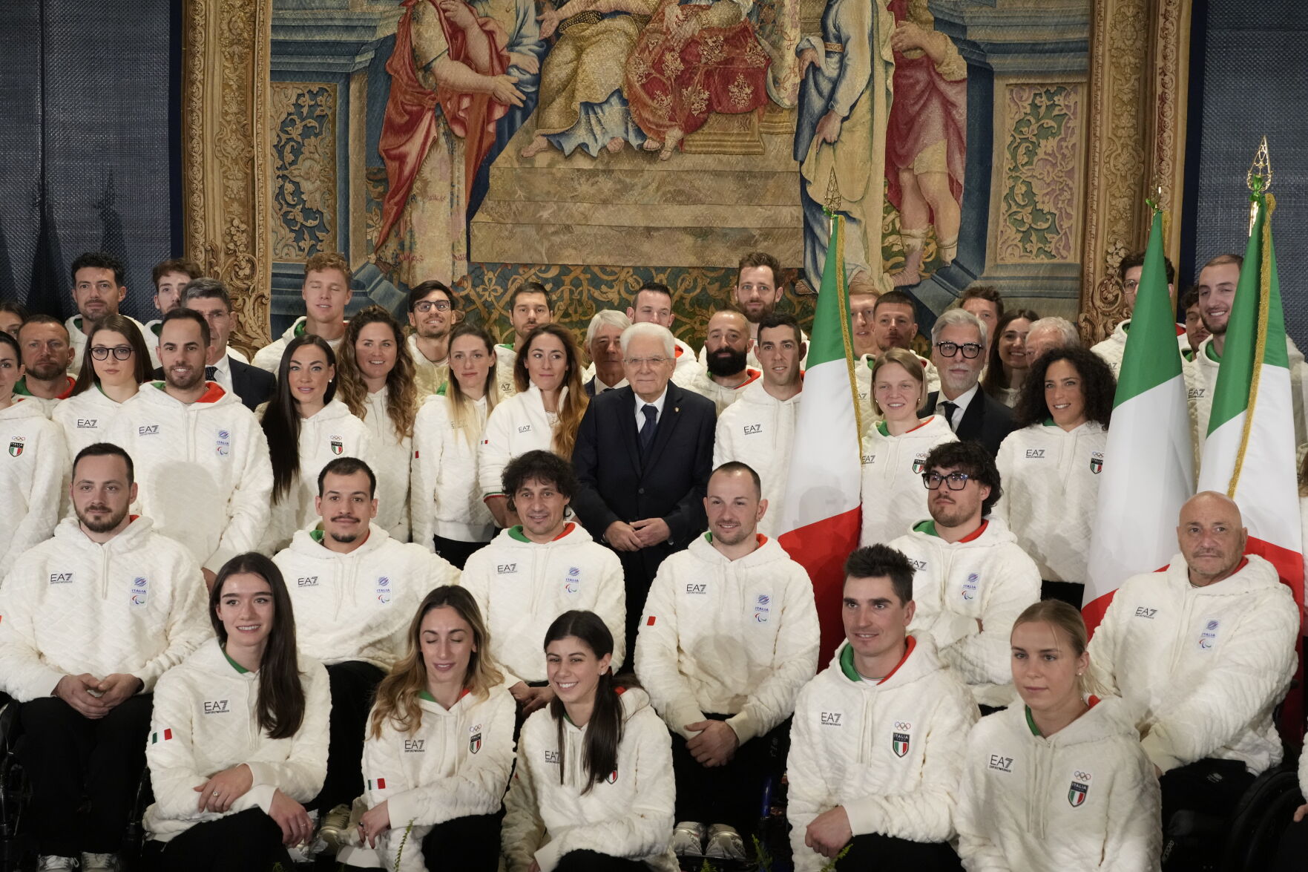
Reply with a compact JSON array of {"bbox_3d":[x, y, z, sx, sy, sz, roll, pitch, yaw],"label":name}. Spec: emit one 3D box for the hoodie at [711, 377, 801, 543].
[{"bbox_3d":[0.428,0.130,5.025,0.500,0.660,0.320,1,4,3],"label":"hoodie"}]

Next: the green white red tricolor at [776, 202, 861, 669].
[{"bbox_3d":[0.496,0.069,4.800,0.380,1.540,0.300,1,4,0],"label":"green white red tricolor"}]

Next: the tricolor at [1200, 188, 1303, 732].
[{"bbox_3d":[1.610,0.104,4.100,0.360,1.540,0.300,2,4,14],"label":"tricolor"}]

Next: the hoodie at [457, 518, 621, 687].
[{"bbox_3d":[-0.335,0.537,4.500,0.540,0.580,0.420,0,4,-6],"label":"hoodie"}]

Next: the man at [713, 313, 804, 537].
[{"bbox_3d":[0.429,0.456,5.100,0.500,1.740,0.330,1,4,7],"label":"man"}]

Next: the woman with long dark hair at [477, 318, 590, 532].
[{"bbox_3d":[-0.406,0.463,5.120,0.470,1.700,0.330,-2,5,-30],"label":"woman with long dark hair"}]

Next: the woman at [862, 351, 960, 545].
[{"bbox_3d":[0.806,0.530,5.042,0.450,1.660,0.320,1,4,6],"label":"woman"}]

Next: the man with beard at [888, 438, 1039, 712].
[{"bbox_3d":[0.902,0.622,4.360,0.560,1.190,0.700,2,4,16],"label":"man with beard"}]

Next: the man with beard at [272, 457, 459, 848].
[{"bbox_3d":[-0.870,0.616,4.440,0.570,1.100,0.720,0,4,-11],"label":"man with beard"}]

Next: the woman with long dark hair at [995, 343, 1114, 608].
[{"bbox_3d":[1.378,0.531,5.063,0.470,1.670,0.340,1,4,11],"label":"woman with long dark hair"}]

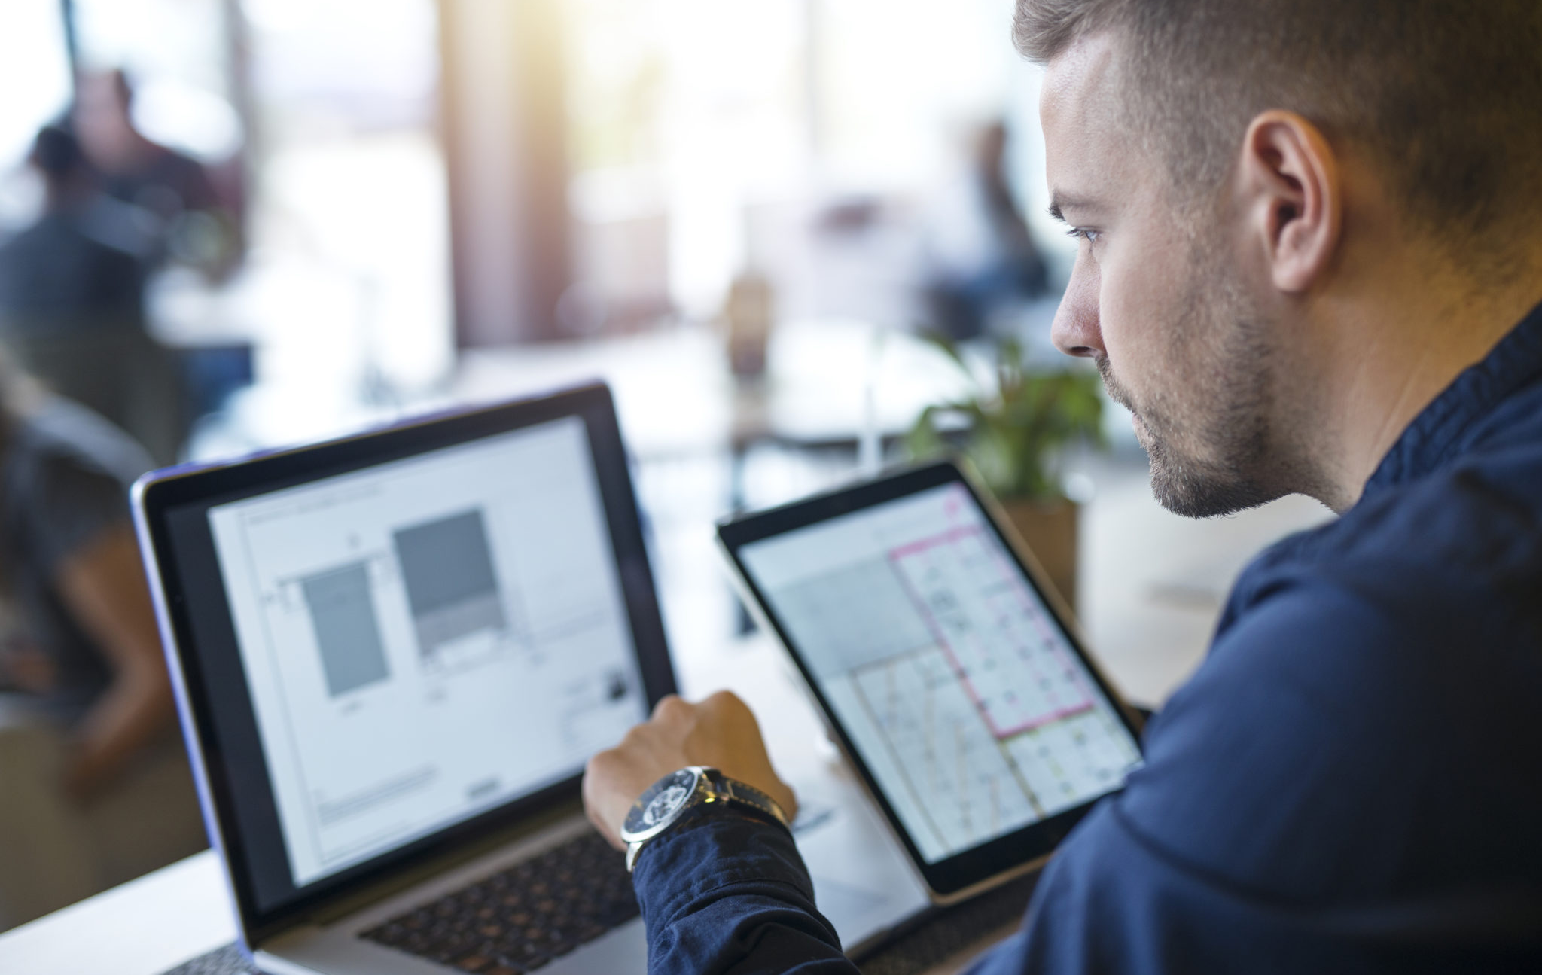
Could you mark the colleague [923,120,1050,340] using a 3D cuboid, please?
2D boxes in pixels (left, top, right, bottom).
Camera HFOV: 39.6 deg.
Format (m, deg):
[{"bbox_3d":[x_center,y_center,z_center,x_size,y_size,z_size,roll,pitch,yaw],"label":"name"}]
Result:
[{"bbox_3d":[0.947,-1.034,9.600,0.720,1.260,0.500,-4,11,-11],"label":"colleague"}]

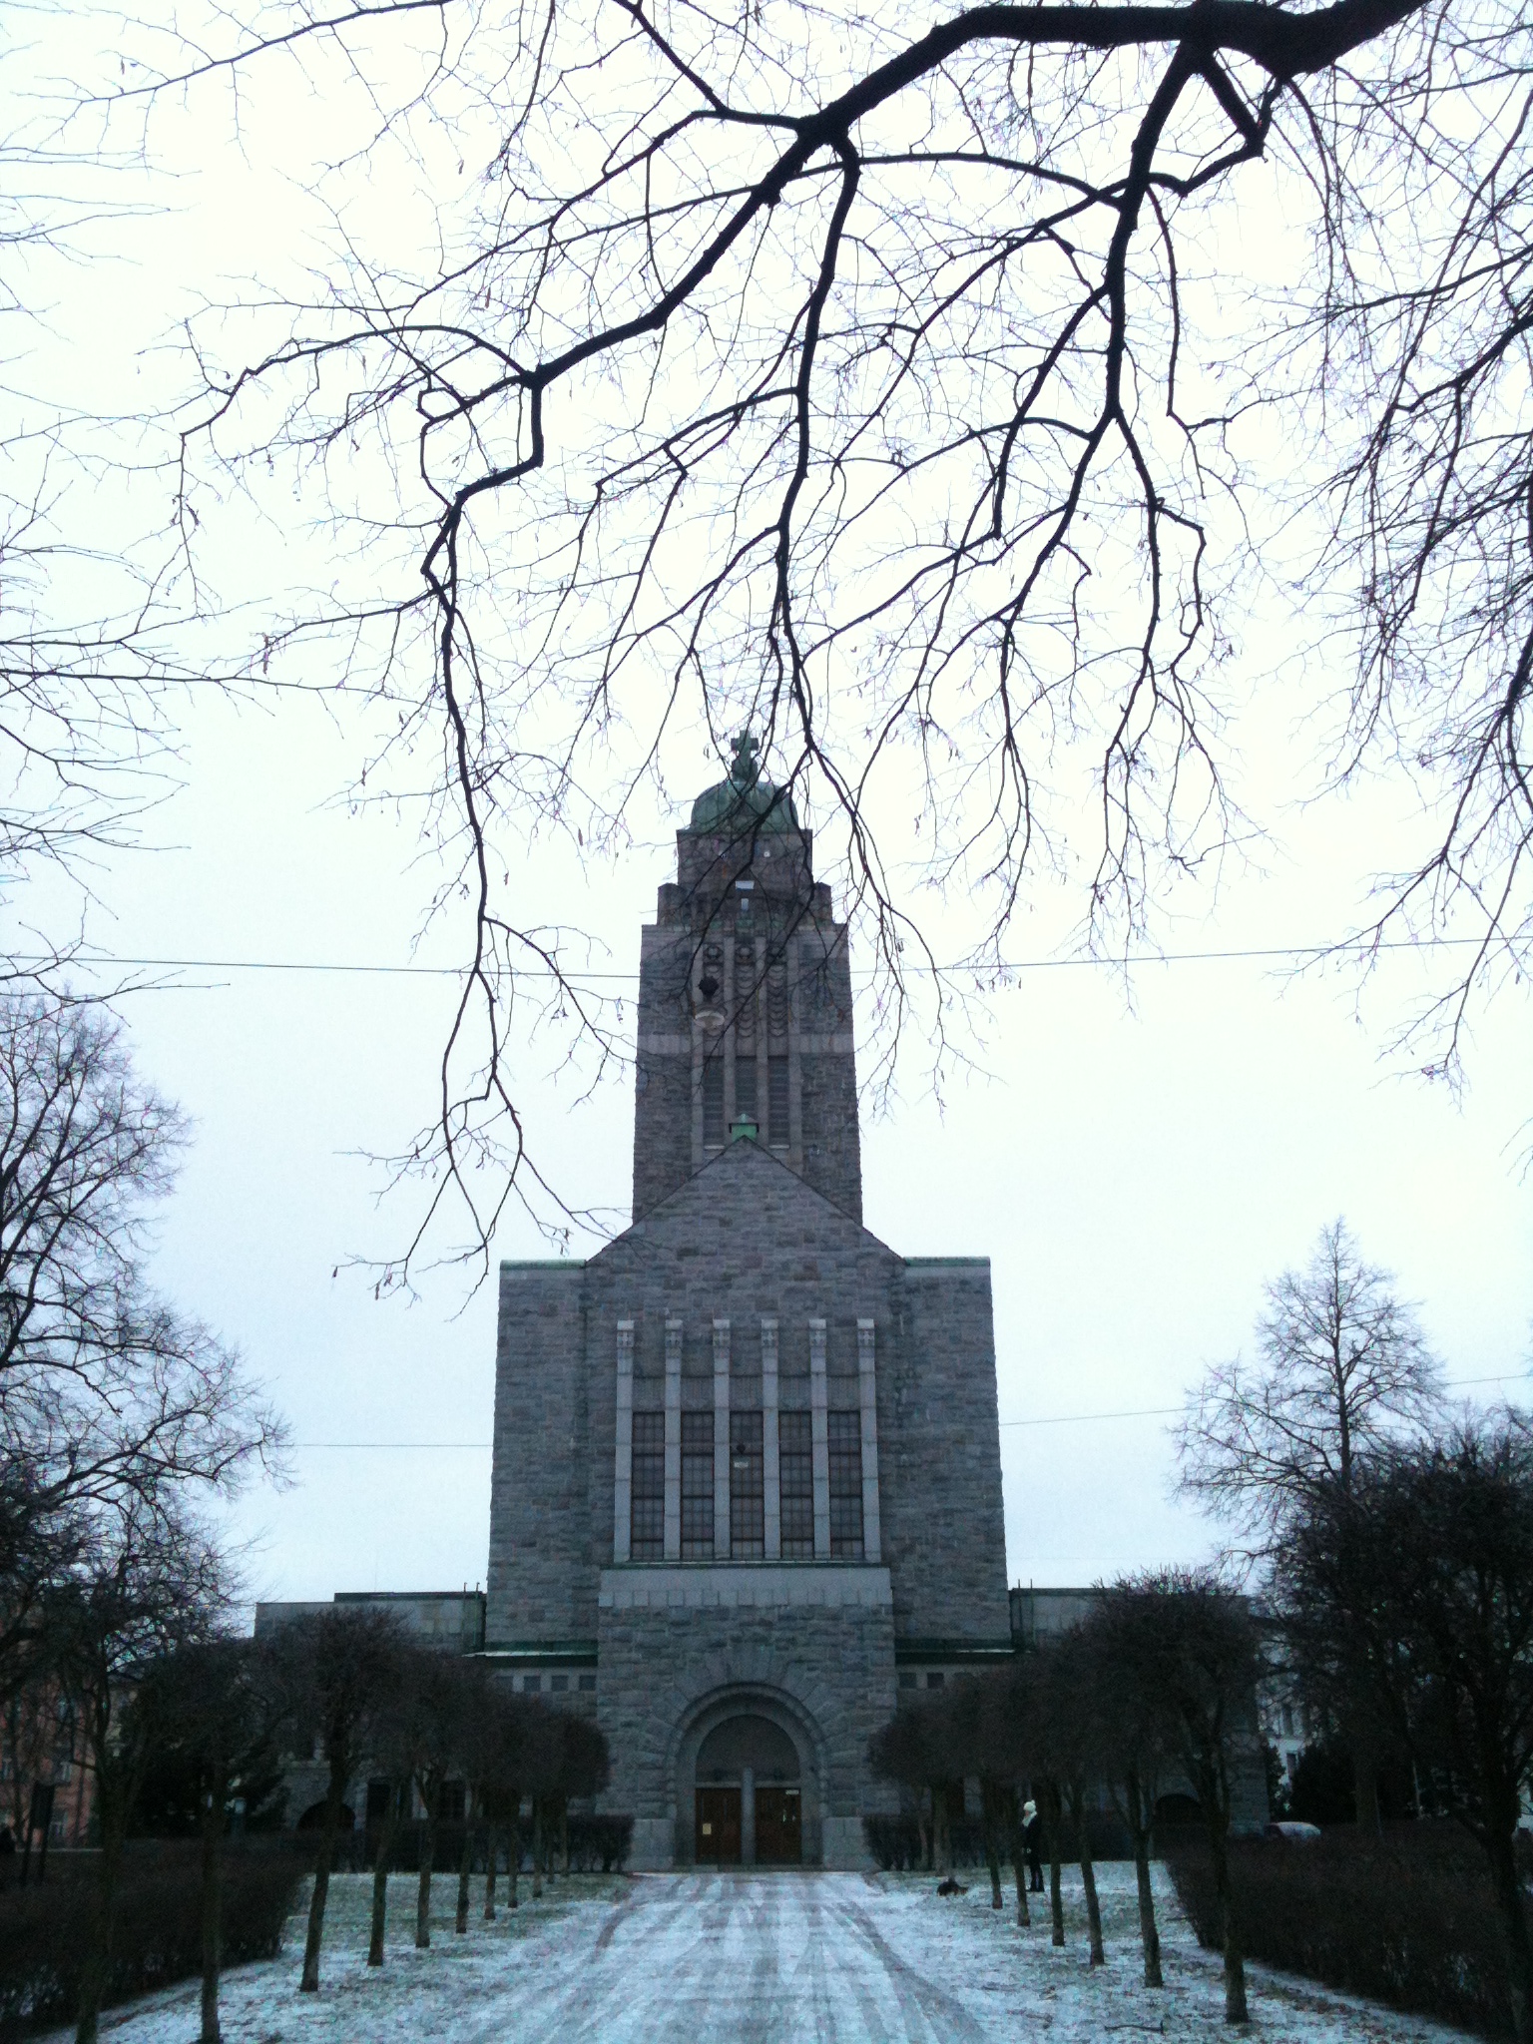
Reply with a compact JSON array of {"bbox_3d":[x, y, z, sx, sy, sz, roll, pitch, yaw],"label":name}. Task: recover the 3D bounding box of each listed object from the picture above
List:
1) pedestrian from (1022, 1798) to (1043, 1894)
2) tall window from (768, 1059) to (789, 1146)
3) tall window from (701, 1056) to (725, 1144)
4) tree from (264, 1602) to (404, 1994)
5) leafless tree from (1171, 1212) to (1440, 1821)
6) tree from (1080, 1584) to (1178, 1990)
[{"bbox_3d":[5.279,16.305,40.914,0.380,1.702,0.480,-3,-22,5],"label":"pedestrian"},{"bbox_3d":[0.648,4.277,111.789,1.200,5.011,0.300,0,-22,-1],"label":"tall window"},{"bbox_3d":[-2.893,4.297,111.752,1.200,5.055,0.300,0,-22,-1],"label":"tall window"},{"bbox_3d":[-4.188,7.461,20.038,1.400,3.556,1.400,0,-22,-1],"label":"tree"},{"bbox_3d":[13.948,12.970,53.170,6.600,16.598,6.400,0,-22,-1],"label":"leafless tree"},{"bbox_3d":[3.835,8.020,21.819,1.300,3.935,1.350,0,-22,-1],"label":"tree"}]

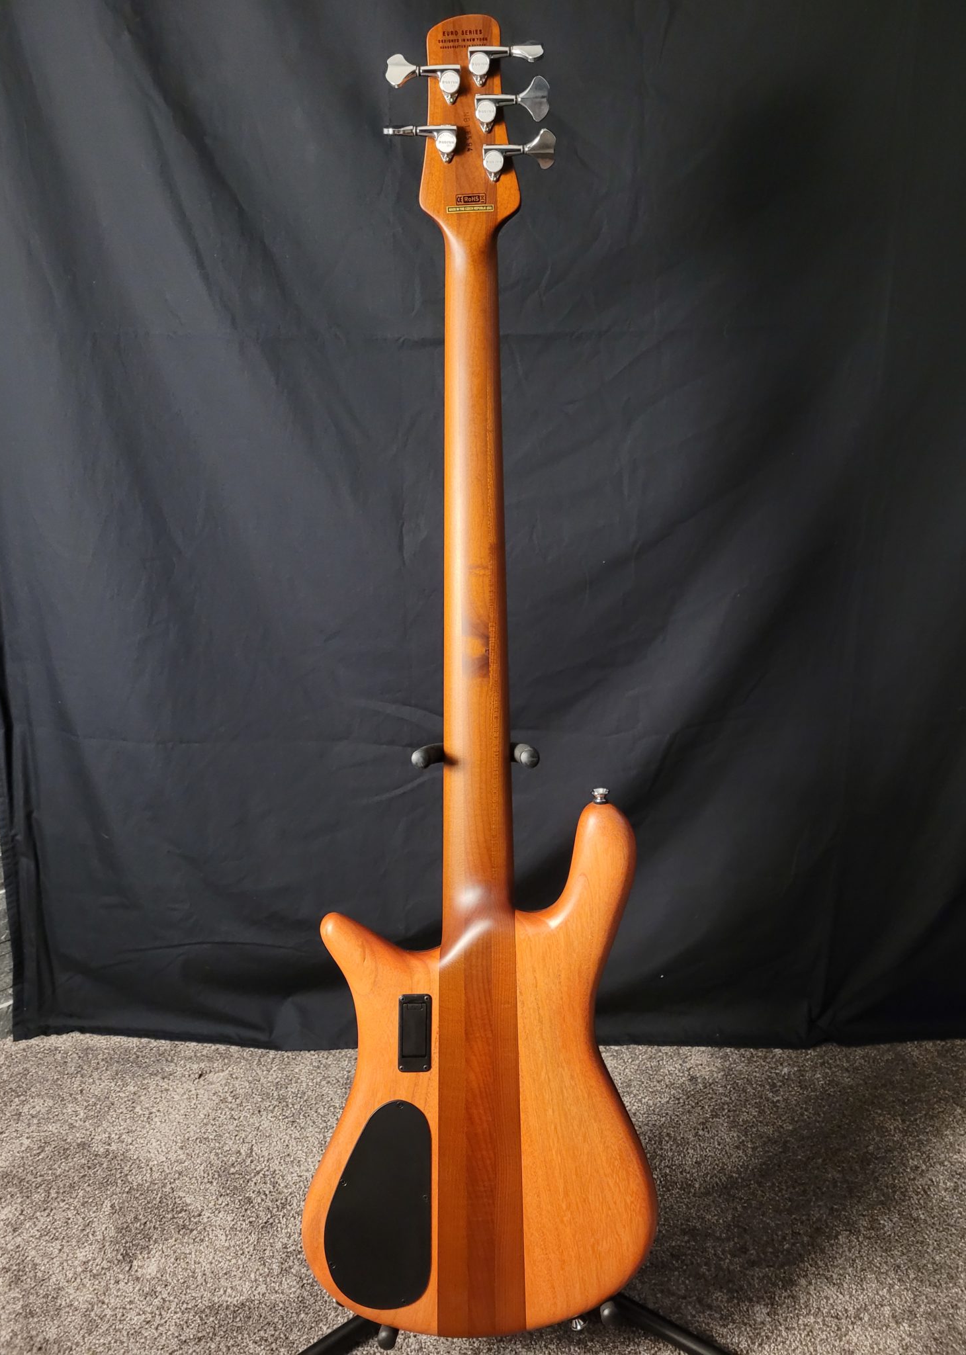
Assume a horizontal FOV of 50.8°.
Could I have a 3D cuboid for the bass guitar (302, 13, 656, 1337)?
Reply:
[{"bbox_3d":[-0.007,0.020,0.915,0.322,1.175,0.085,-1,4,0],"label":"bass guitar"}]

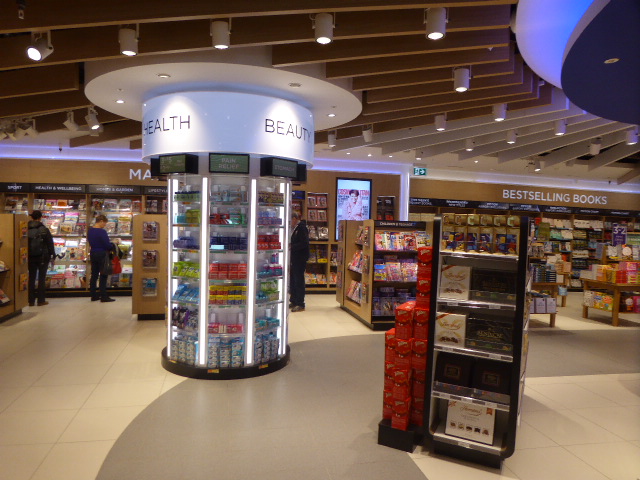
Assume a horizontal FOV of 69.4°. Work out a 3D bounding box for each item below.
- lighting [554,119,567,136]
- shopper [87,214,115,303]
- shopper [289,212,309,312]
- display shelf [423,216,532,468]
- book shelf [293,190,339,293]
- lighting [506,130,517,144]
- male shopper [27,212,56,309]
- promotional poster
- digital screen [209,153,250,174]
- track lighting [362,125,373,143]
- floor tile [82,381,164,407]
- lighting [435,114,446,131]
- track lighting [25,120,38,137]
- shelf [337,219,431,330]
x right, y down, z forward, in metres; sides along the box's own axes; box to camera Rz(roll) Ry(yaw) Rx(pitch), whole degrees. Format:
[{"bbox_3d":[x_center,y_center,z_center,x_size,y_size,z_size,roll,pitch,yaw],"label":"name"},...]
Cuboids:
[{"bbox_3d":[2.740,-1.282,5.265,0.125,0.195,0.125,1,2,-13],"label":"lighting"},{"bbox_3d":[-4.260,0.350,8.990,0.480,1.680,0.500,1,2,-21],"label":"shopper"},{"bbox_3d":[-0.392,0.387,8.429,0.340,1.800,0.480,1,3,-24],"label":"shopper"},{"bbox_3d":[1.168,0.685,3.374,0.610,1.670,0.520,3,2,28],"label":"display shelf"},{"bbox_3d":[-0.137,0.058,10.473,1.120,2.306,0.380,1,2,-12],"label":"book shelf"},{"bbox_3d":[2.428,-1.300,5.861,0.120,0.185,0.120,1,2,-13],"label":"lighting"},{"bbox_3d":[-4.926,0.297,8.206,0.500,1.690,0.360,1,2,-12],"label":"male shopper"},{"bbox_3d":[0.758,-0.673,10.487,0.829,1.400,0.060,1,2,-12],"label":"promotional poster"},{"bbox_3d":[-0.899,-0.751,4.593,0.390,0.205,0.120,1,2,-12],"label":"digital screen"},{"bbox_3d":[0.624,-1.394,6.043,0.120,0.236,0.125,1,2,-12],"label":"track lighting"},{"bbox_3d":[-1.775,1.420,4.243,0.600,0.010,0.600,1,2,-12],"label":"floor tile"},{"bbox_3d":[1.354,-1.314,5.182,0.120,0.185,0.120,1,2,-13],"label":"lighting"},{"bbox_3d":[-4.021,-1.559,6.449,0.130,0.256,0.170,3,3,25],"label":"track lighting"},{"bbox_3d":[1.100,0.524,8.227,1.050,1.710,2.150,1,2,-13],"label":"shelf"}]

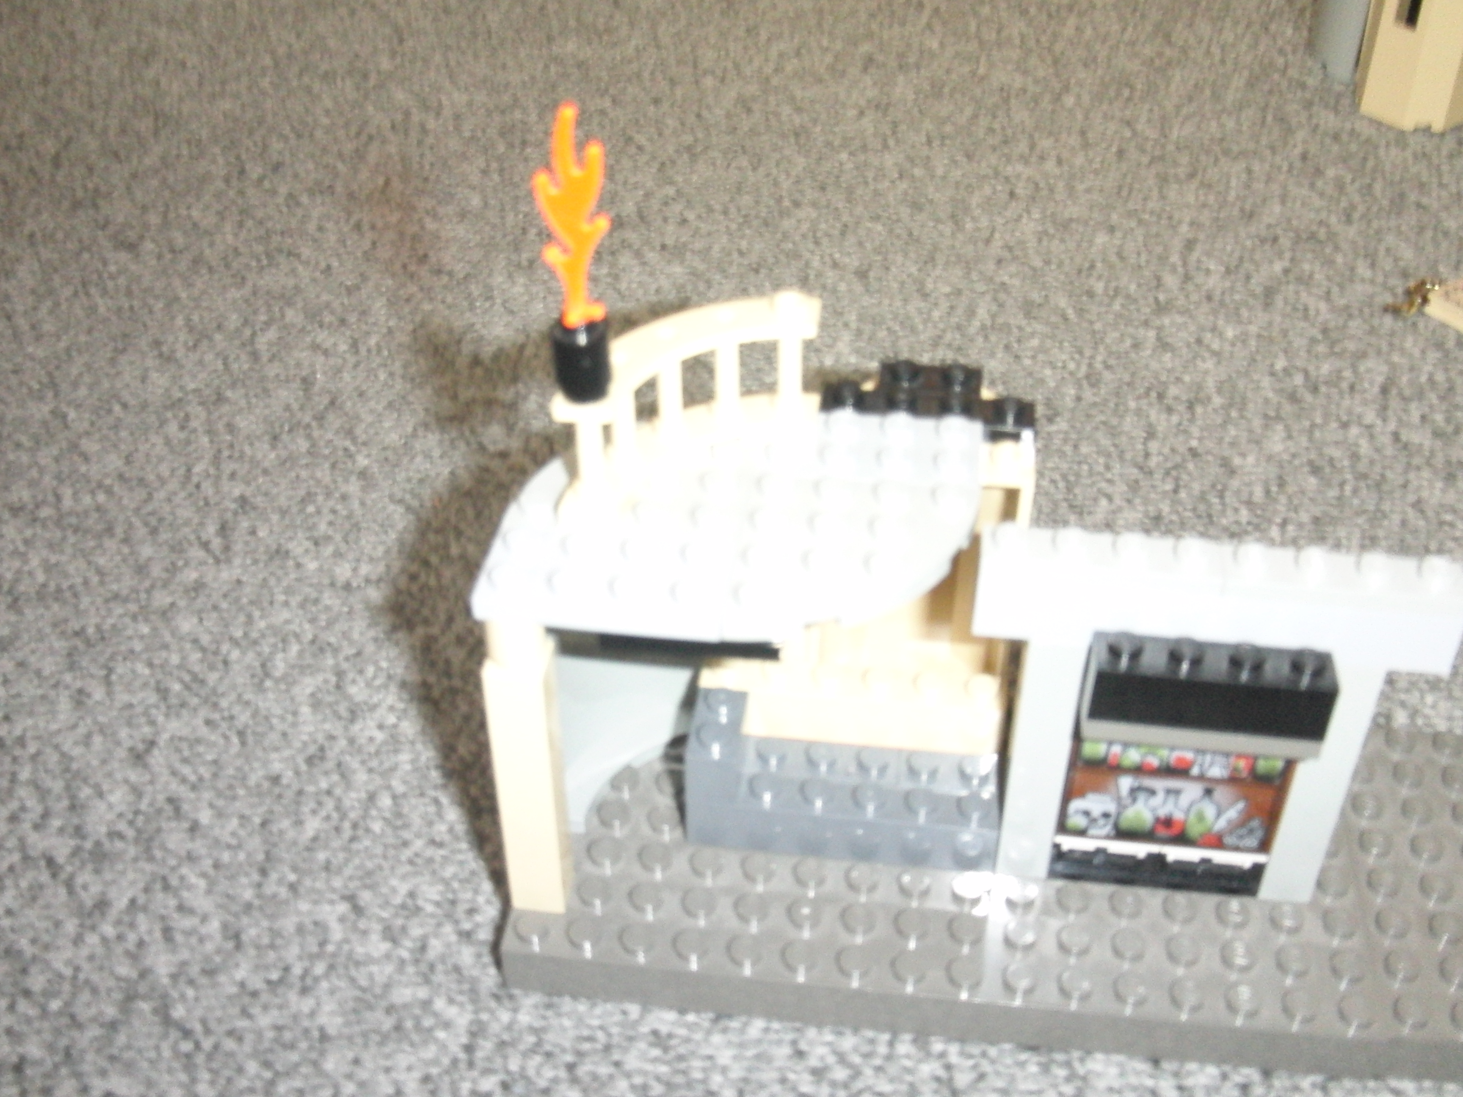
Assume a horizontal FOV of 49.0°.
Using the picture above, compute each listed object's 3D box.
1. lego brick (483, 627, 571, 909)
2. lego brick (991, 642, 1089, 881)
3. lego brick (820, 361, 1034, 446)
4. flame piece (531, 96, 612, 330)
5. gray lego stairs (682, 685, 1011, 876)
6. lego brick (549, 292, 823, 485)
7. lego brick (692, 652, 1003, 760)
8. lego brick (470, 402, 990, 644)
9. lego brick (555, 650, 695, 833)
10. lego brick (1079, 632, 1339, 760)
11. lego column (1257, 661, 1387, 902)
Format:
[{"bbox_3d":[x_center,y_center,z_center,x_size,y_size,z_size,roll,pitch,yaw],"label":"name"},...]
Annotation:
[{"bbox_3d":[-0.029,0.030,0.228,0.008,0.058,0.008,5,38,5],"label":"lego brick"},{"bbox_3d":[0.045,0.029,0.237,0.008,0.048,0.008,5,38,5],"label":"lego brick"},{"bbox_3d":[0.030,-0.023,0.245,0.032,0.005,0.016,5,38,5],"label":"lego brick"},{"bbox_3d":[-0.019,-0.040,0.194,0.009,0.030,0.004,5,38,5],"label":"flame piece"},{"bbox_3d":[0.018,0.035,0.251,0.048,0.020,0.017,5,38,5],"label":"gray lego stairs"},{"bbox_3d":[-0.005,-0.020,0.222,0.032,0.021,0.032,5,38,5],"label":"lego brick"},{"bbox_3d":[0.019,0.025,0.257,0.048,0.011,0.008,5,38,5],"label":"lego brick"},{"bbox_3d":[0.002,-0.005,0.222,0.064,0.005,0.048,5,38,5],"label":"lego brick"},{"bbox_3d":[-0.013,0.013,0.249,0.032,0.058,0.032,5,38,5],"label":"lego brick"},{"bbox_3d":[0.066,0.020,0.223,0.032,0.014,0.008,5,38,5],"label":"lego brick"},{"bbox_3d":[0.085,0.033,0.233,0.008,0.048,0.008,5,38,5],"label":"lego column"}]

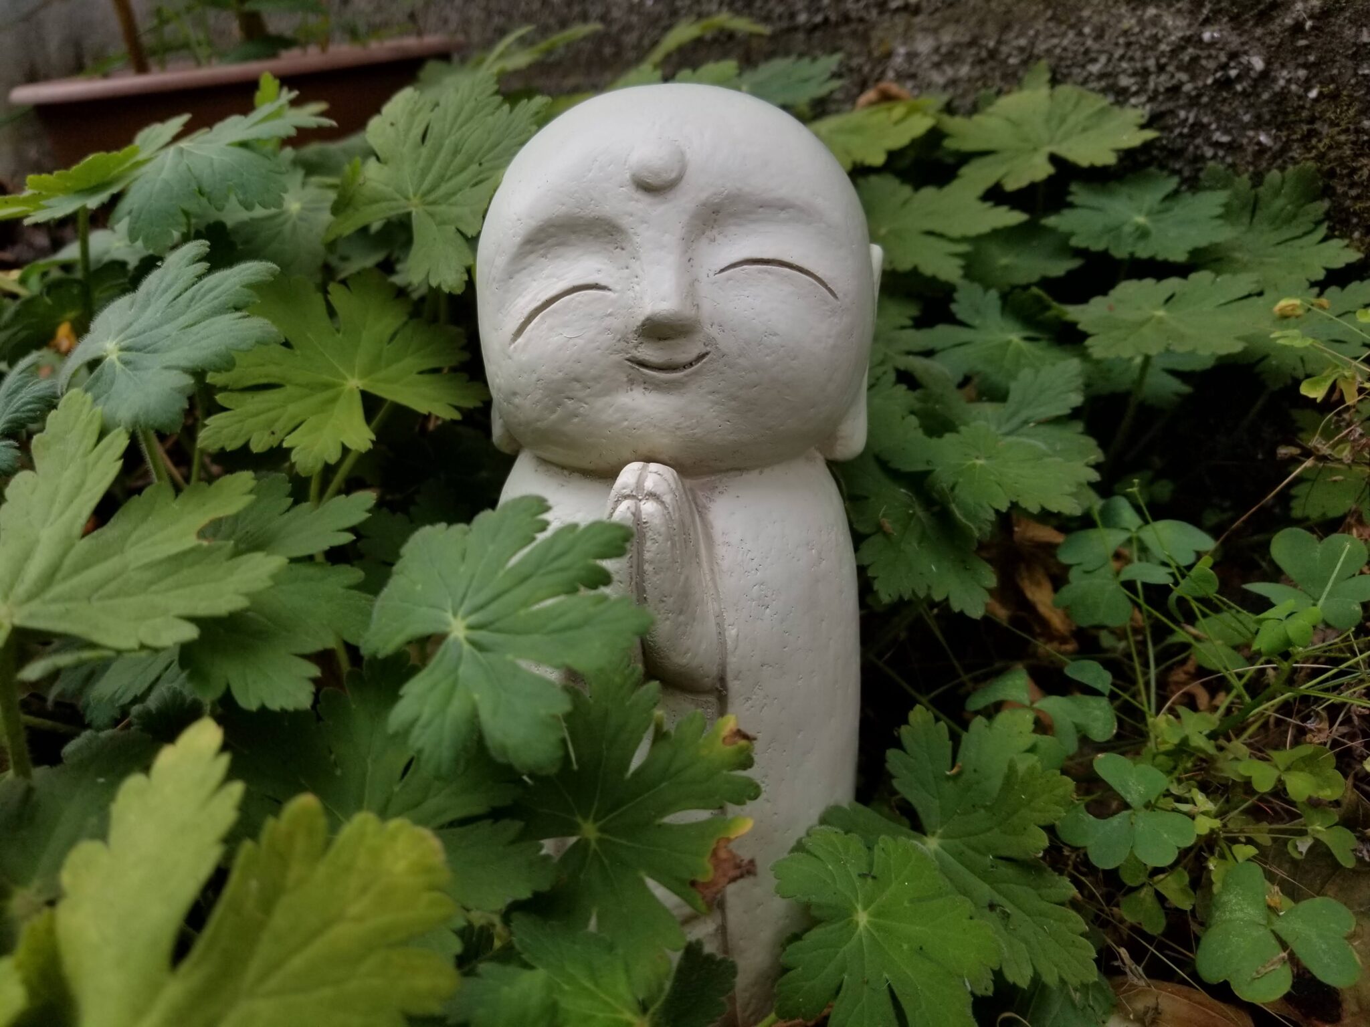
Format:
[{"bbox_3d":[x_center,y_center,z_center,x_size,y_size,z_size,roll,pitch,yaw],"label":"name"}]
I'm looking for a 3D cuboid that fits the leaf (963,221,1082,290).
[{"bbox_3d":[0.140,-0.109,0.430,0.057,0.014,0.053,-11,29,-13],"label":"leaf"}]

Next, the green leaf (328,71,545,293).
[{"bbox_3d":[-0.090,-0.122,0.375,0.083,0.022,0.082,20,61,8],"label":"green leaf"}]

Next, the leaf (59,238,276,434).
[{"bbox_3d":[-0.149,-0.053,0.300,0.057,0.022,0.068,-18,46,-1],"label":"leaf"}]

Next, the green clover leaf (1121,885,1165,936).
[{"bbox_3d":[0.136,0.117,0.305,0.013,0.004,0.013,9,53,14],"label":"green clover leaf"}]

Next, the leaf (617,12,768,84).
[{"bbox_3d":[0.002,-0.200,0.450,0.064,0.026,0.056,9,21,6],"label":"leaf"}]

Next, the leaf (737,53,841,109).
[{"bbox_3d":[0.037,-0.193,0.460,0.062,0.018,0.061,-11,42,-12],"label":"leaf"}]

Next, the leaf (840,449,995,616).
[{"bbox_3d":[0.078,0.004,0.350,0.053,0.016,0.062,-4,57,-6],"label":"leaf"}]

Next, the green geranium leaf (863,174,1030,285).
[{"bbox_3d":[0.097,-0.113,0.410,0.076,0.018,0.068,-1,41,-1],"label":"green geranium leaf"}]

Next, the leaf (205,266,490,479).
[{"bbox_3d":[-0.103,-0.045,0.315,0.082,0.022,0.073,-31,59,-21],"label":"leaf"}]

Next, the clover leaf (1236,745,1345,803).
[{"bbox_3d":[0.197,0.085,0.335,0.030,0.008,0.024,4,30,7],"label":"clover leaf"}]

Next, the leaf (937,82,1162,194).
[{"bbox_3d":[0.140,-0.147,0.400,0.078,0.016,0.080,-3,40,1],"label":"leaf"}]

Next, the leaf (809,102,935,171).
[{"bbox_3d":[0.068,-0.154,0.420,0.063,0.018,0.061,7,44,3],"label":"leaf"}]

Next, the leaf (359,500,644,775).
[{"bbox_3d":[-0.047,0.032,0.270,0.075,0.018,0.076,-11,66,-8],"label":"leaf"}]

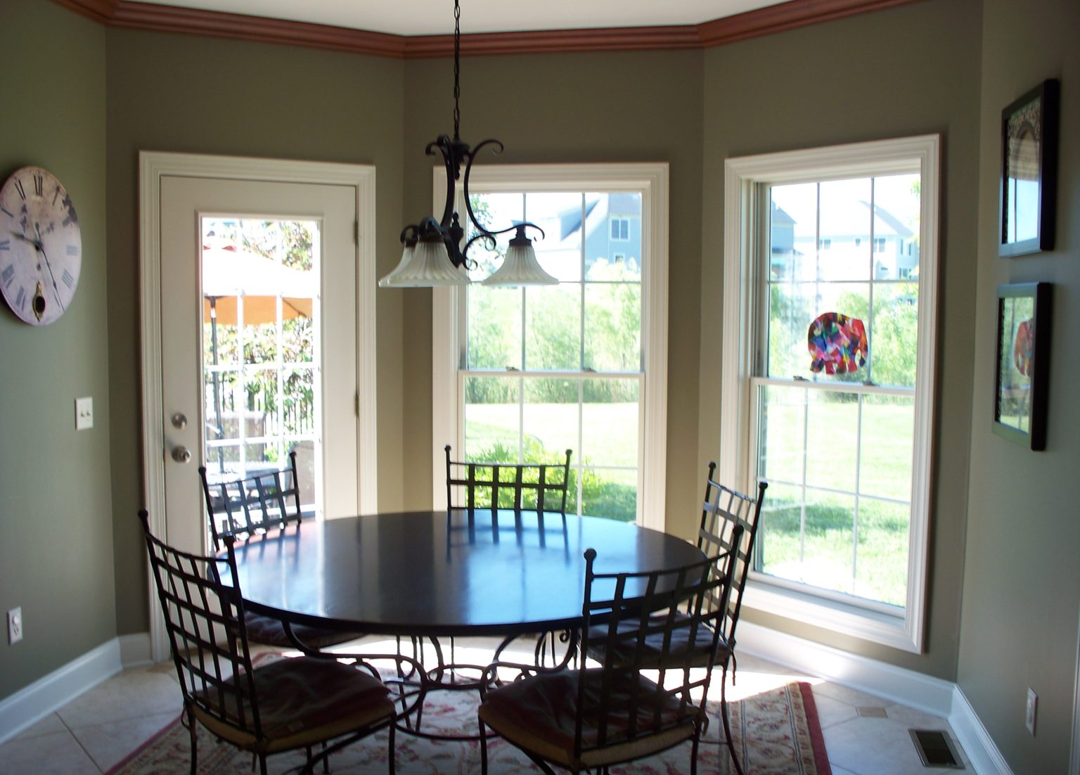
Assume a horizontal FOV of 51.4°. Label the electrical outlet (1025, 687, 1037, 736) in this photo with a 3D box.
[{"bbox_3d":[1.352,0.889,3.077,0.010,0.116,0.073,1,5,8],"label":"electrical outlet"}]

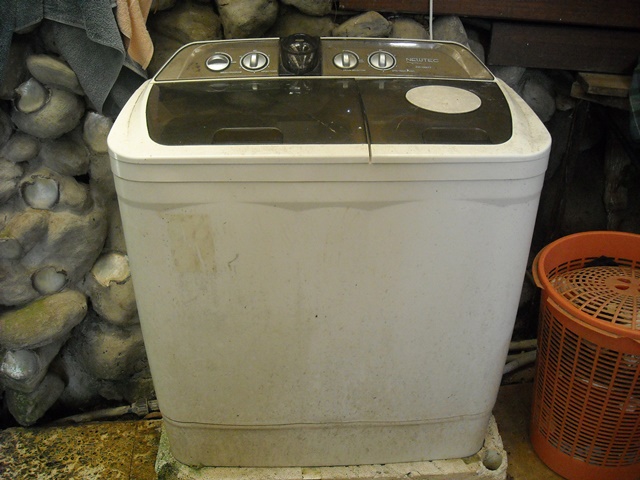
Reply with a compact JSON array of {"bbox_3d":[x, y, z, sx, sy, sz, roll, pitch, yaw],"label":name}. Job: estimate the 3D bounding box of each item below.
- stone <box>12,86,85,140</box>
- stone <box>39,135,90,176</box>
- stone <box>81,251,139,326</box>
[{"bbox_3d":[-0.633,-0.295,1.510,0.165,0.105,0.120,0,29,0],"label":"stone"},{"bbox_3d":[-0.636,-0.210,1.610,0.130,0.095,0.100,-1,28,0],"label":"stone"},{"bbox_3d":[-0.525,0.122,1.630,0.150,0.180,0.140,-1,28,0],"label":"stone"}]

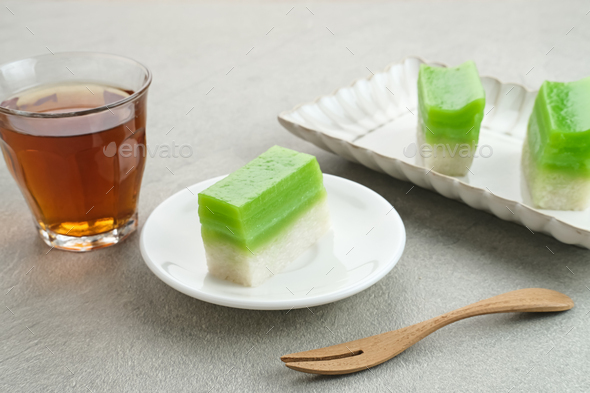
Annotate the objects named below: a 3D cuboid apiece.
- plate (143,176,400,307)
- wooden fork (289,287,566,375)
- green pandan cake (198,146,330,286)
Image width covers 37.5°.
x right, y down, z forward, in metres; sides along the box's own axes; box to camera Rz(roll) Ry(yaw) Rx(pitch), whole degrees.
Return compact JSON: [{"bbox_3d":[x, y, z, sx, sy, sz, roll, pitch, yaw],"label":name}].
[{"bbox_3d":[-0.011,0.024,0.445,0.133,0.017,0.133,0,29,0],"label":"plate"},{"bbox_3d":[0.062,0.057,0.385,0.140,0.015,0.019,-10,30,-17],"label":"wooden fork"},{"bbox_3d":[-0.013,0.008,0.427,0.027,0.044,0.065,19,34,30],"label":"green pandan cake"}]

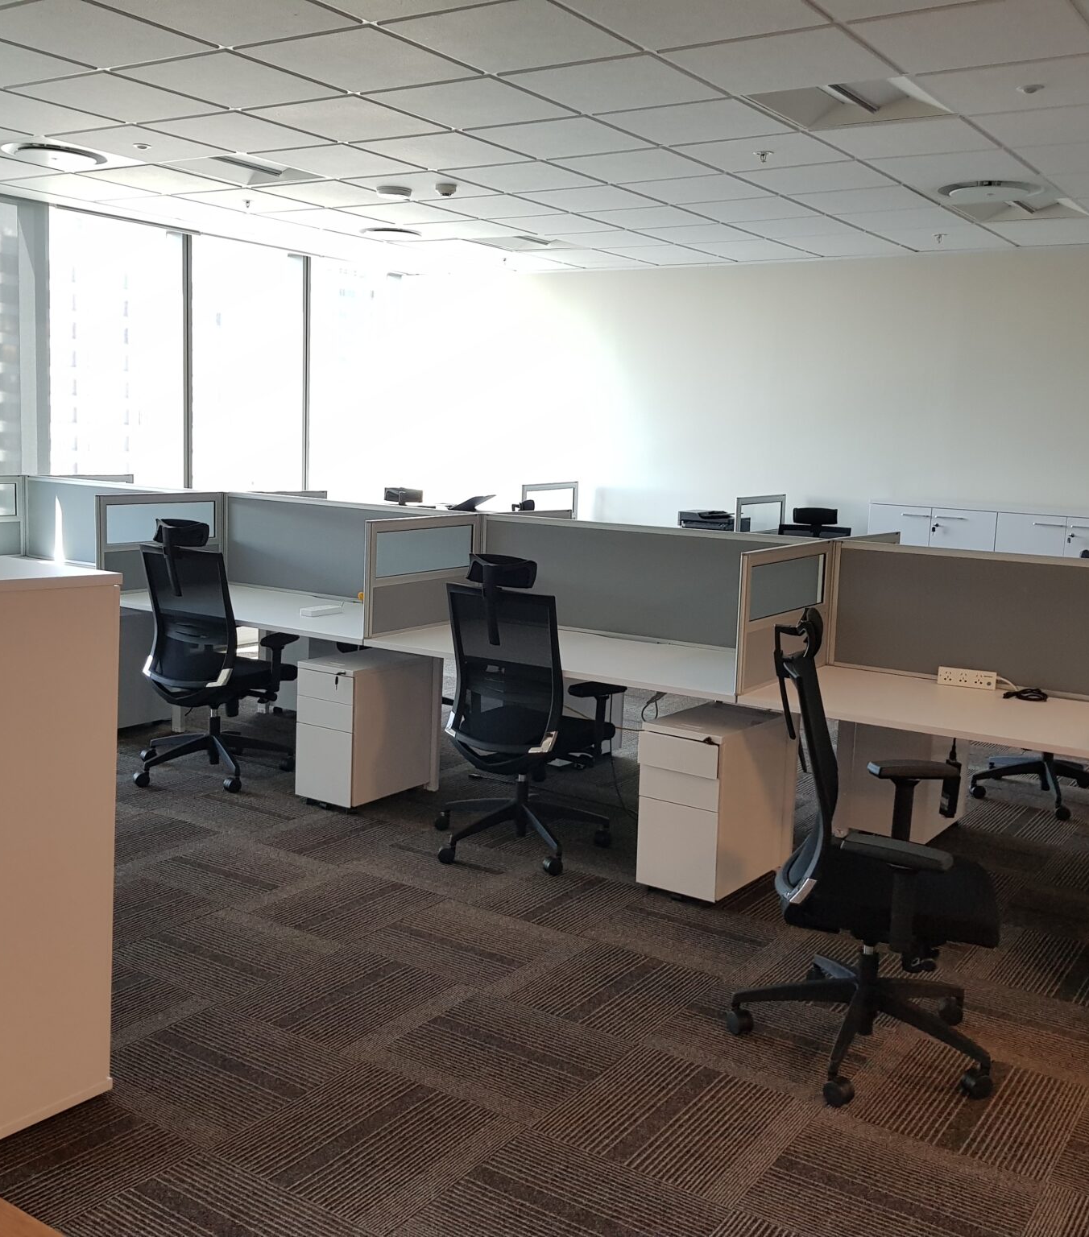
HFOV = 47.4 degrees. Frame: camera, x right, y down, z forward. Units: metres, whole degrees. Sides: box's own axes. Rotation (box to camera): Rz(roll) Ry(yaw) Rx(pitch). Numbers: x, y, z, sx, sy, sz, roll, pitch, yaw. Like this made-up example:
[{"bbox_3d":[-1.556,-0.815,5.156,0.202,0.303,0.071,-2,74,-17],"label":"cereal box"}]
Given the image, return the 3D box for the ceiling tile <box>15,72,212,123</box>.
[{"bbox_3d":[-1.594,-1.952,4.645,0.595,0.020,0.595,8,11,33],"label":"ceiling tile"}]

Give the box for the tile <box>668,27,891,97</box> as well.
[{"bbox_3d":[0.742,-1.736,3.844,0.590,0.020,0.590,8,10,33],"label":"tile"}]

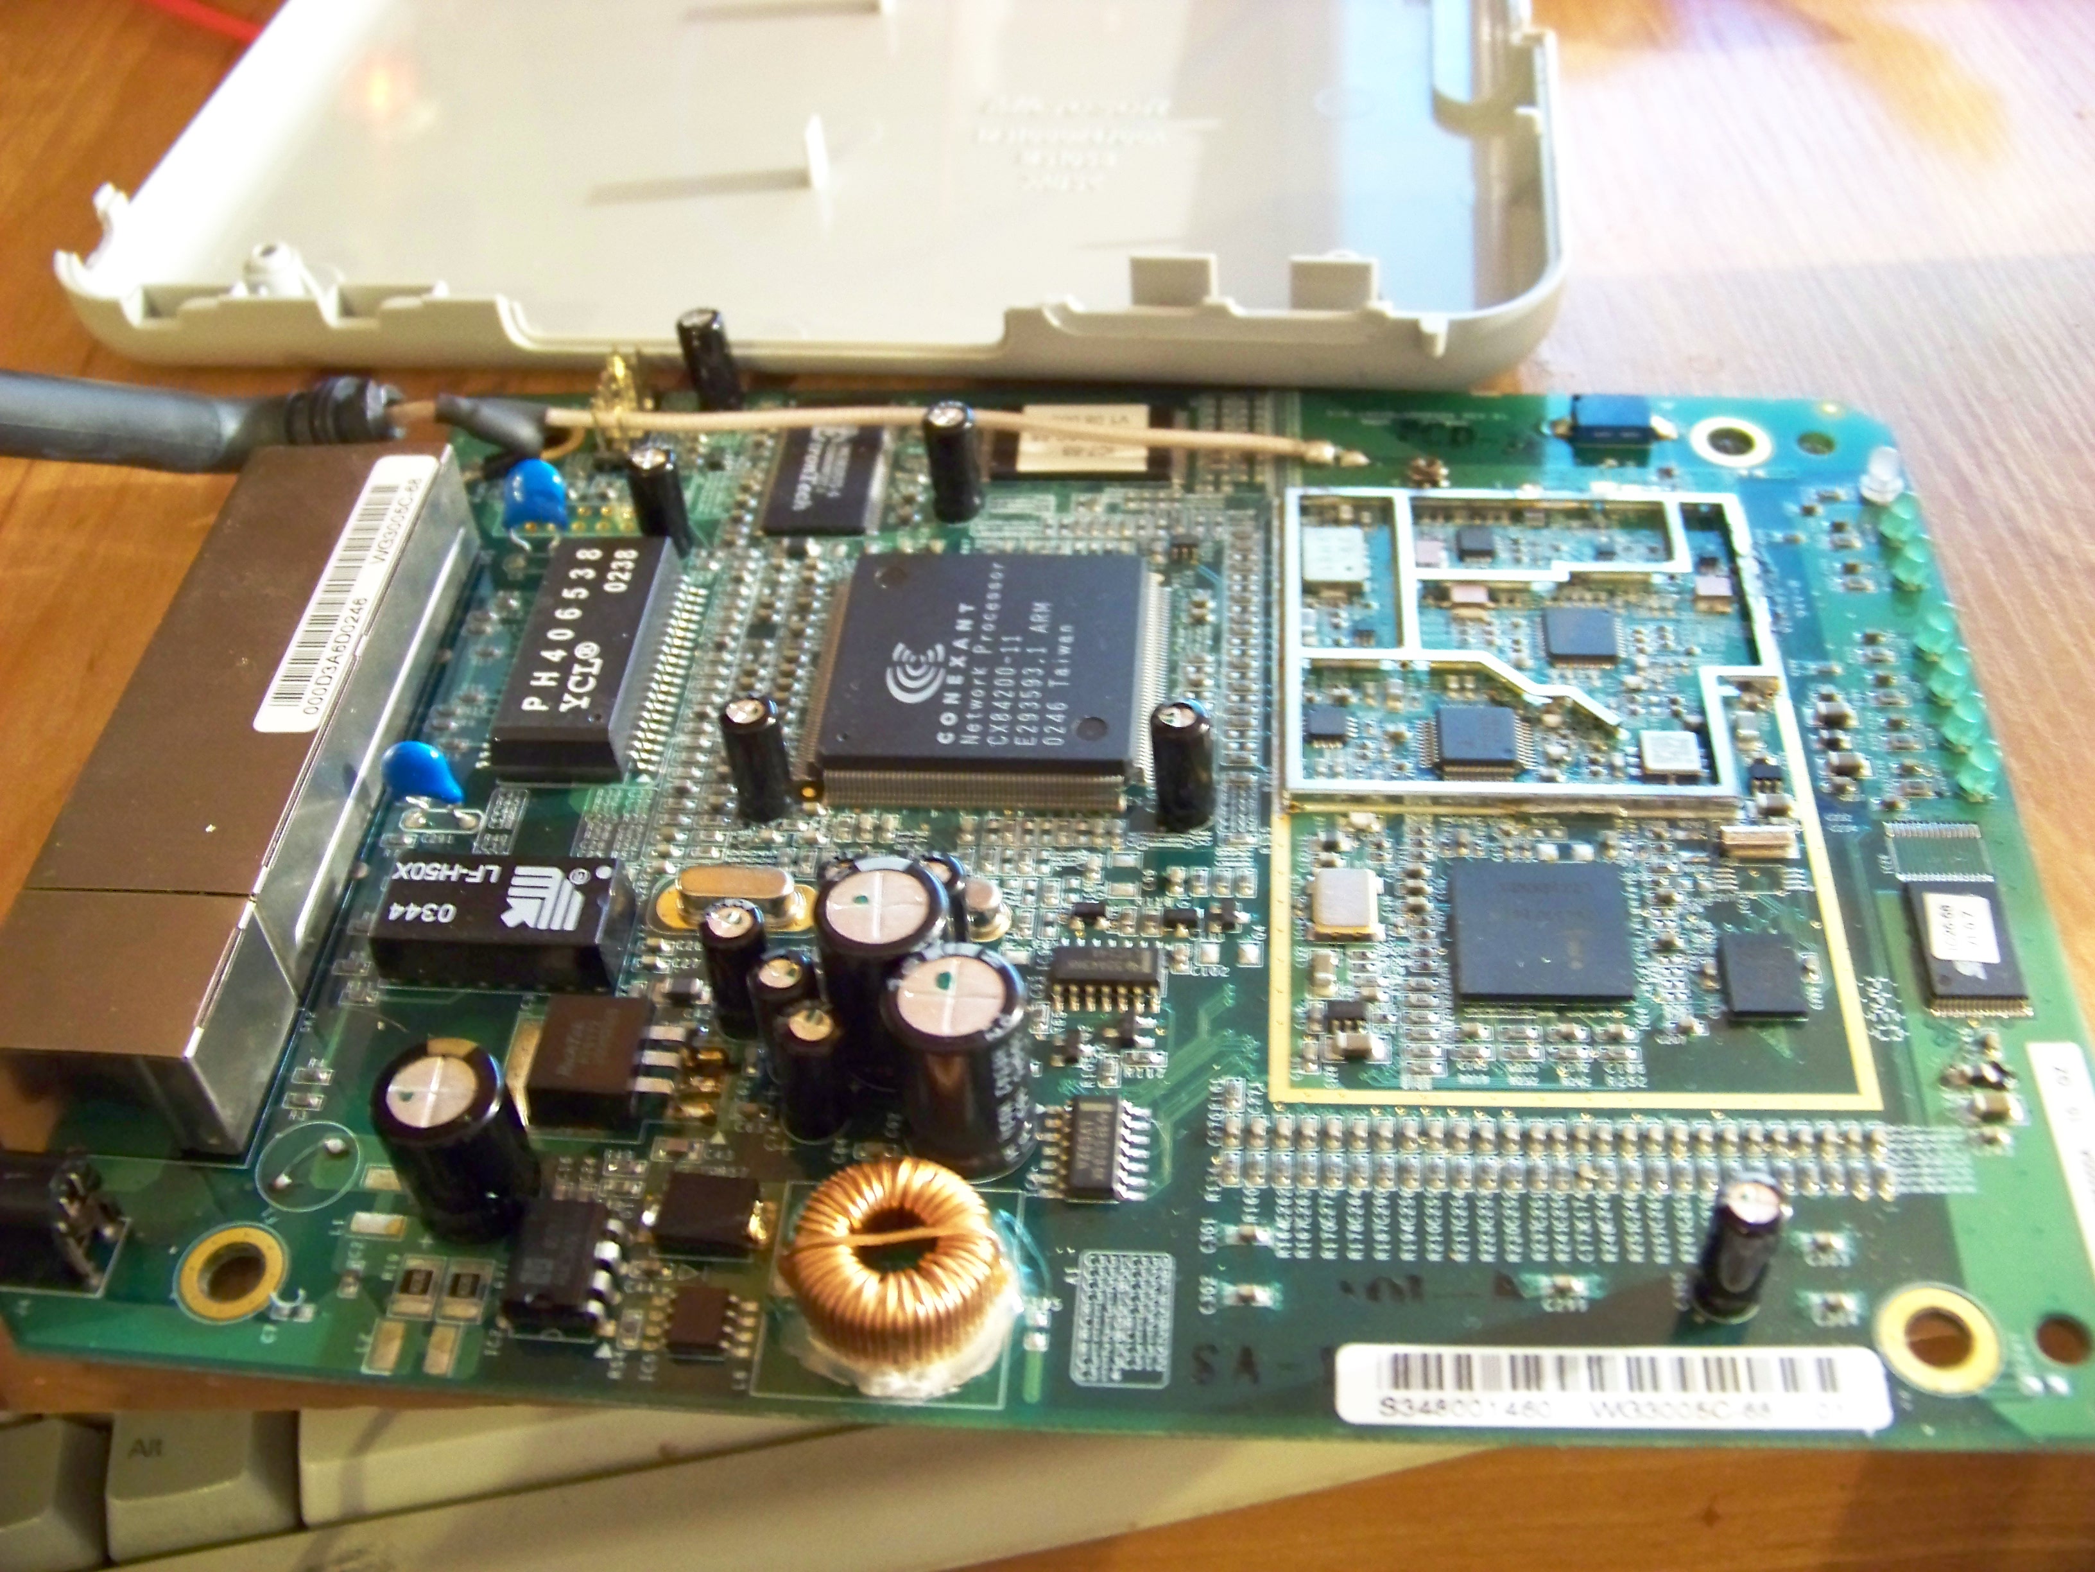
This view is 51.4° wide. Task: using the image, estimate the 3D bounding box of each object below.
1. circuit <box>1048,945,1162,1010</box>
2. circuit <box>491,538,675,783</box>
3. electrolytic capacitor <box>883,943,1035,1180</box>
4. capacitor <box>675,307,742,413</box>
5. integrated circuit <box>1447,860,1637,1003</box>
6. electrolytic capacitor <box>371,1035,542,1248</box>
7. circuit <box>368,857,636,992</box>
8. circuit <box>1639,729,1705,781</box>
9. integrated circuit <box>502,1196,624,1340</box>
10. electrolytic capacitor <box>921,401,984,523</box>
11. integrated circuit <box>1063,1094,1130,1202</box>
[{"bbox_3d":[0.005,0.015,0.173,0.009,0.002,0.006,0,46,6],"label":"circuit"},{"bbox_3d":[-0.042,-0.012,0.202,0.011,0.005,0.027,0,46,6],"label":"circuit"},{"bbox_3d":[-0.006,0.020,0.159,0.010,0.016,0.010,1,47,5],"label":"electrolytic capacitor"},{"bbox_3d":[-0.035,-0.044,0.226,0.005,0.011,0.005,-1,45,7],"label":"capacitor"},{"bbox_3d":[0.041,0.012,0.180,0.014,0.001,0.014,1,47,5],"label":"integrated circuit"},{"bbox_3d":[-0.044,0.027,0.164,0.010,0.013,0.010,2,48,4],"label":"electrolytic capacitor"},{"bbox_3d":[-0.044,0.011,0.176,0.019,0.005,0.010,1,45,6],"label":"circuit"},{"bbox_3d":[0.053,-0.002,0.185,0.005,0.002,0.005,0,46,6],"label":"circuit"},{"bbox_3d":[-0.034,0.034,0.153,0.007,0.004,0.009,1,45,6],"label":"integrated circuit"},{"bbox_3d":[-0.010,-0.032,0.219,0.005,0.011,0.005,1,46,5],"label":"electrolytic capacitor"},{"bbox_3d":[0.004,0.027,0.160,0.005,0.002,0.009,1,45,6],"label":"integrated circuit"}]

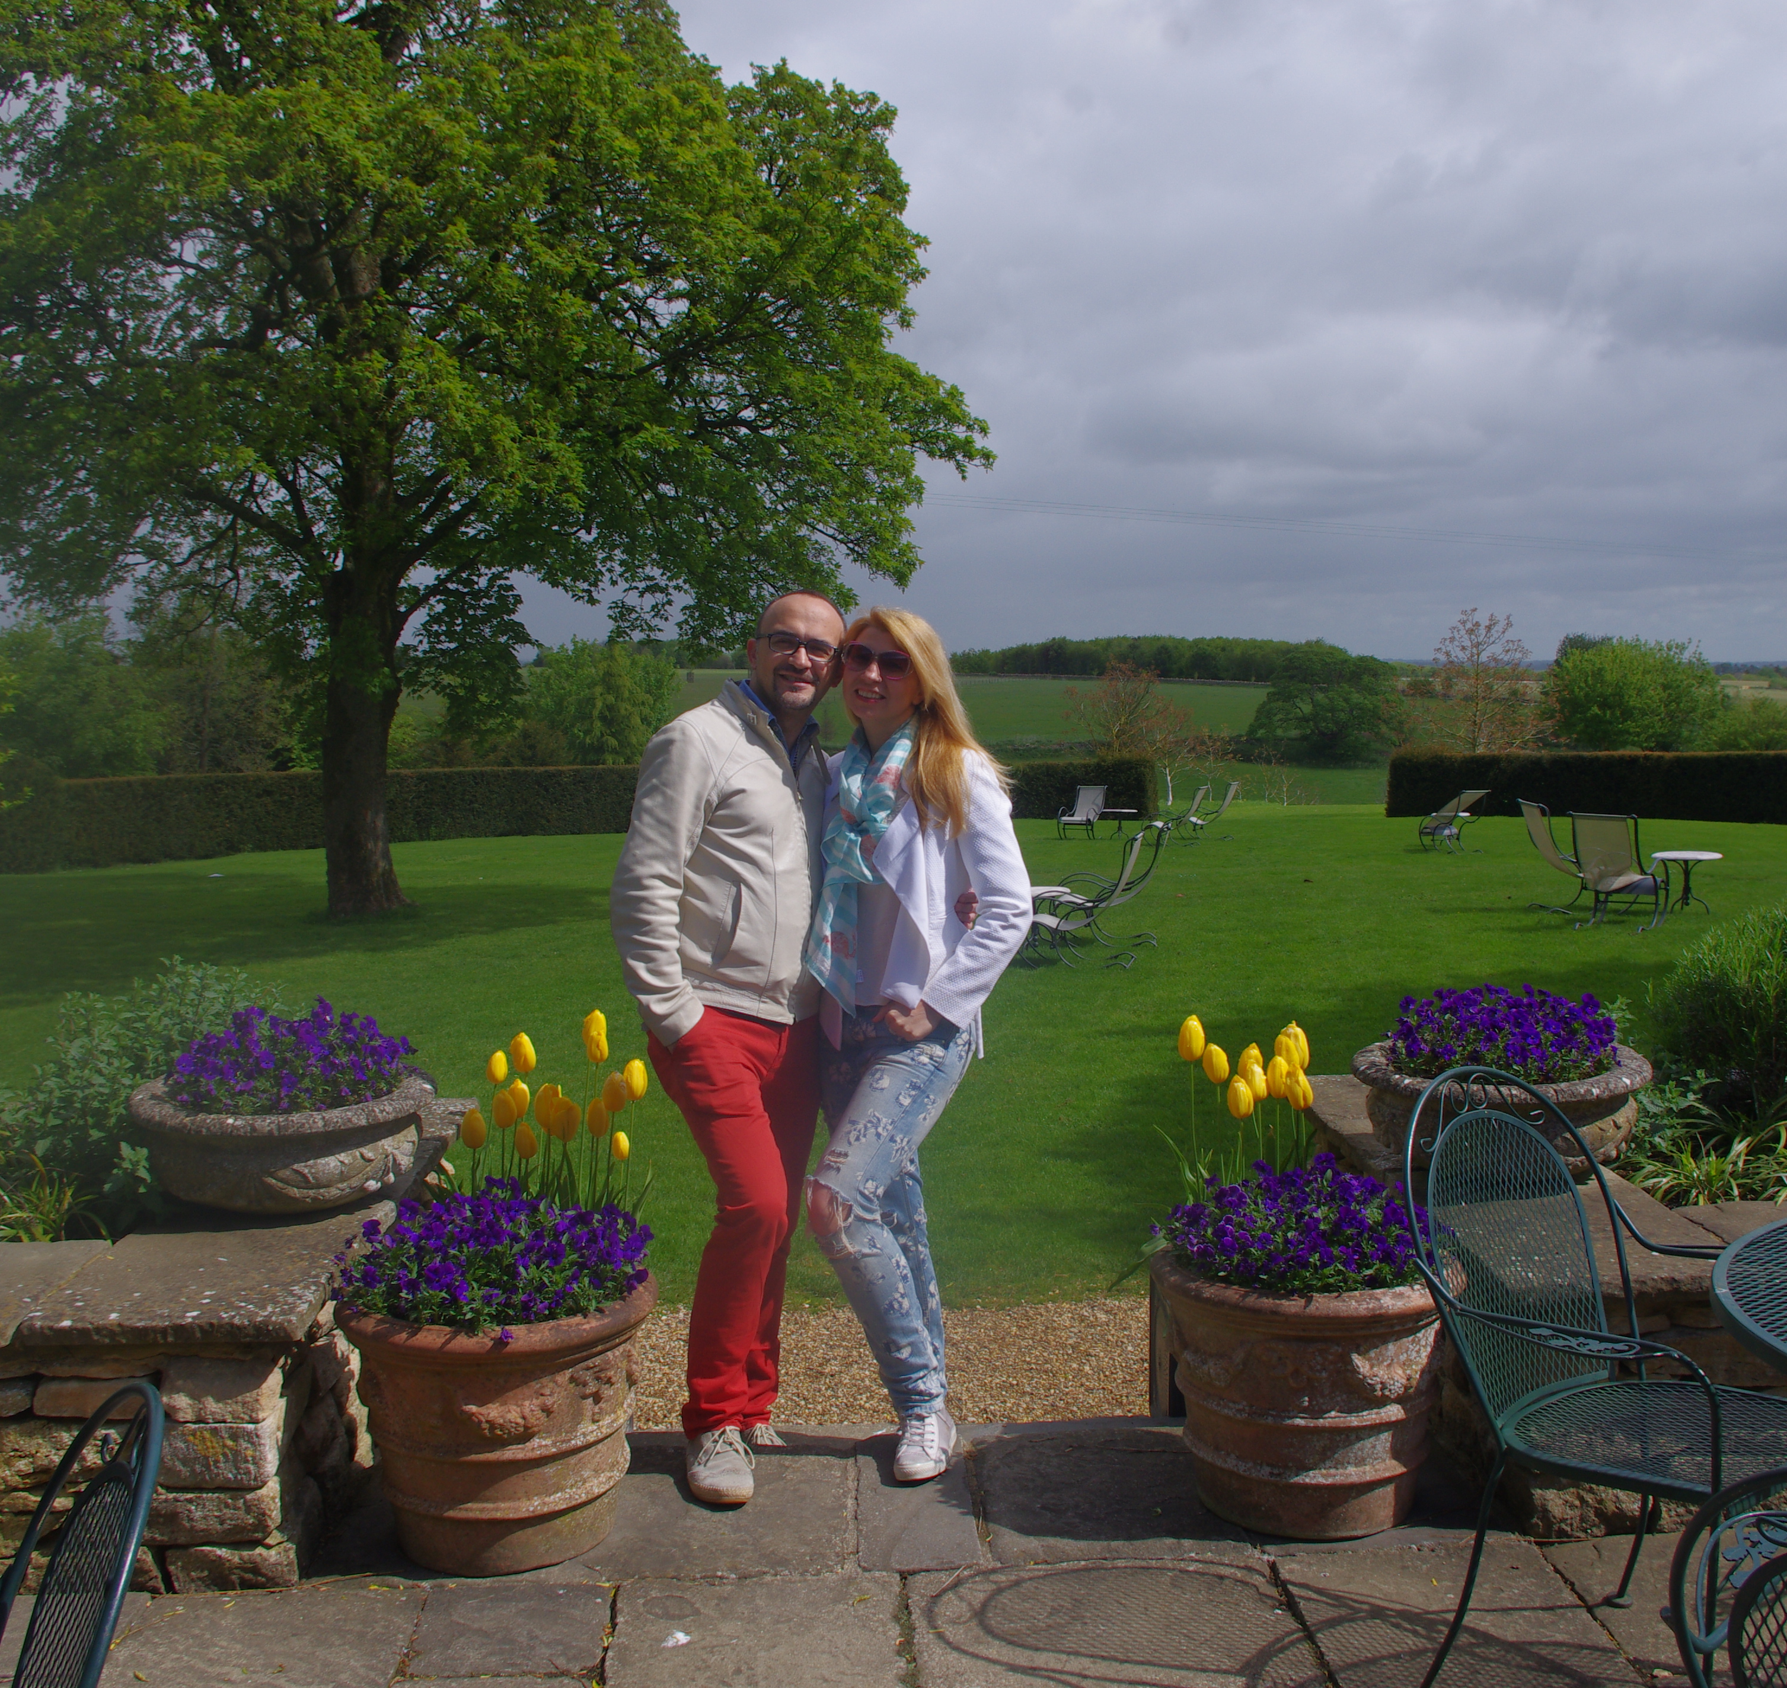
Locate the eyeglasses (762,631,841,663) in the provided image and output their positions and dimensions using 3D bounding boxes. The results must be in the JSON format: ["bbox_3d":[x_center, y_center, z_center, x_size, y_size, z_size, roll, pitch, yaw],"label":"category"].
[{"bbox_3d":[-0.177,-0.386,3.680,0.142,0.047,0.145,13,4,-12],"label":"eyeglasses"}]

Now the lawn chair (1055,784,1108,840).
[{"bbox_3d":[3.506,-0.569,35.200,0.630,1.000,0.920,3,6,25],"label":"lawn chair"}]

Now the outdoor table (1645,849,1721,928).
[{"bbox_3d":[7.260,0.372,17.400,0.600,0.525,0.600,0,5,0],"label":"outdoor table"}]

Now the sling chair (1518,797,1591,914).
[{"bbox_3d":[6.215,0.127,17.400,0.930,0.970,0.640,0,5,-4],"label":"sling chair"}]

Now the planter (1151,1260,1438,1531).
[{"bbox_3d":[0.815,1.026,3.715,0.600,0.490,0.600,0,5,0],"label":"planter"}]

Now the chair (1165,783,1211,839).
[{"bbox_3d":[4.864,-0.481,32.500,0.950,1.020,0.630,2,6,20],"label":"chair"}]

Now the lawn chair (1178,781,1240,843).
[{"bbox_3d":[5.510,-0.550,33.000,0.920,0.960,0.640,2,6,22],"label":"lawn chair"}]

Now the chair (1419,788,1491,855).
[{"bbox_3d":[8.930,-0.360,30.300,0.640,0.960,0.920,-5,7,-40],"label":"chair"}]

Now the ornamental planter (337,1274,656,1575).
[{"bbox_3d":[-0.724,1.032,3.511,0.570,0.465,0.570,0,5,0],"label":"ornamental planter"}]

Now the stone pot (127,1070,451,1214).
[{"bbox_3d":[-1.297,0.631,4.050,0.630,0.235,0.630,0,5,0],"label":"stone pot"}]

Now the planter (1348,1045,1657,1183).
[{"bbox_3d":[1.345,0.585,4.200,0.630,0.235,0.630,0,5,0],"label":"planter"}]

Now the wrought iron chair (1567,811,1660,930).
[{"bbox_3d":[6.350,0.220,16.700,0.640,0.970,0.930,4,7,38],"label":"wrought iron chair"}]

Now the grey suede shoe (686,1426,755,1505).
[{"bbox_3d":[-0.342,1.188,3.760,0.115,0.110,0.295,-1,6,-10],"label":"grey suede shoe"}]

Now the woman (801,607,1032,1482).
[{"bbox_3d":[0.050,0.390,3.779,0.520,1.700,0.380,3,6,25],"label":"woman"}]

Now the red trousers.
[{"bbox_3d":[-0.312,0.712,3.800,0.420,0.950,0.340,-3,6,-28],"label":"red trousers"}]

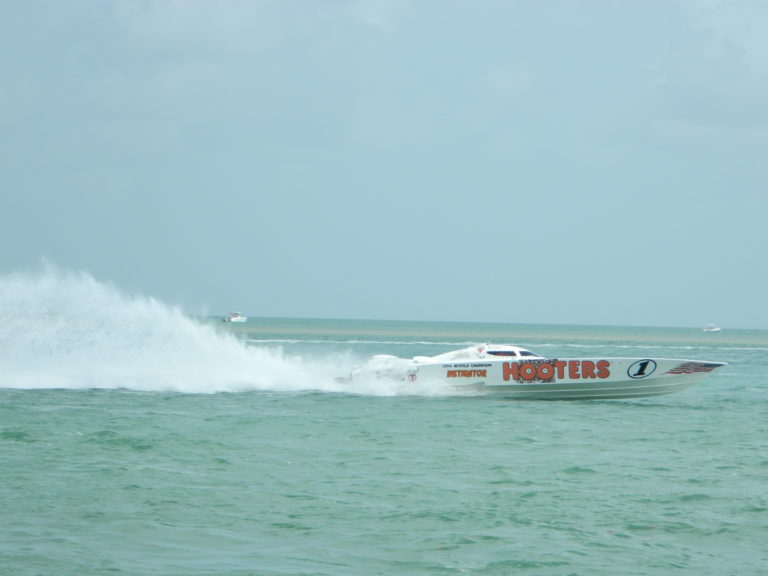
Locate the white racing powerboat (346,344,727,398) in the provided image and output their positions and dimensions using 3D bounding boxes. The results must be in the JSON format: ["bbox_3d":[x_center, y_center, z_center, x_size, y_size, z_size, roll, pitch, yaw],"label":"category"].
[{"bbox_3d":[5.170,2.810,130.500,12.500,1.970,2.600,-1,0,0],"label":"white racing powerboat"}]

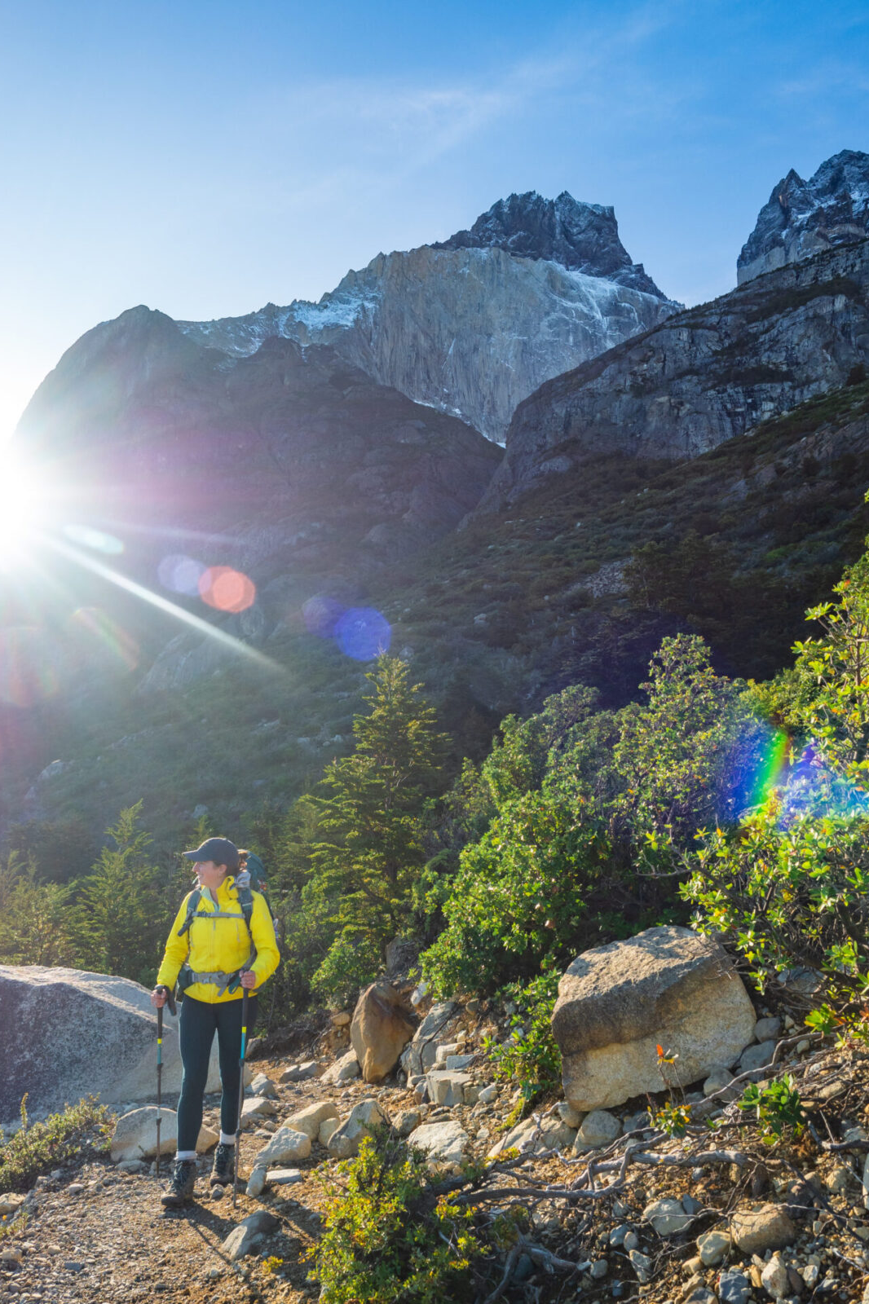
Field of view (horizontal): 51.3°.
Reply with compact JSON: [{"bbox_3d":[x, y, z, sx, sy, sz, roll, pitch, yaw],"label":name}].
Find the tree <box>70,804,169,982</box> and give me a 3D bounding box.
[{"bbox_3d":[-3.880,3.019,11.115,1.246,2.315,1.246,4,-13,-18],"label":"tree"}]

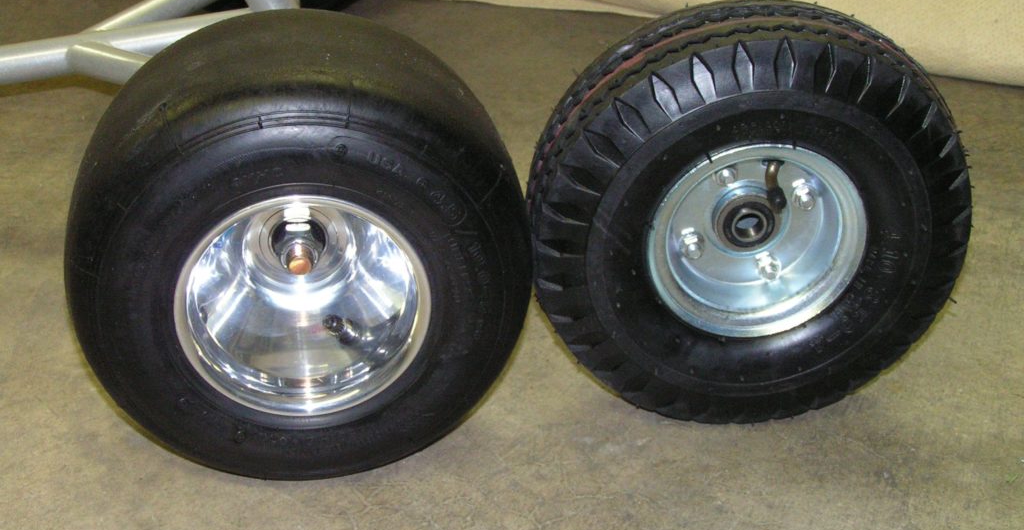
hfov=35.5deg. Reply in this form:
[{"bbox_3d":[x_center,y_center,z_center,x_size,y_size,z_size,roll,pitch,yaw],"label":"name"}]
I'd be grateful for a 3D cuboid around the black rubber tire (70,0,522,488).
[{"bbox_3d":[-0.122,-0.010,0.924,0.260,0.260,0.147,-4,29,-7],"label":"black rubber tire"}]

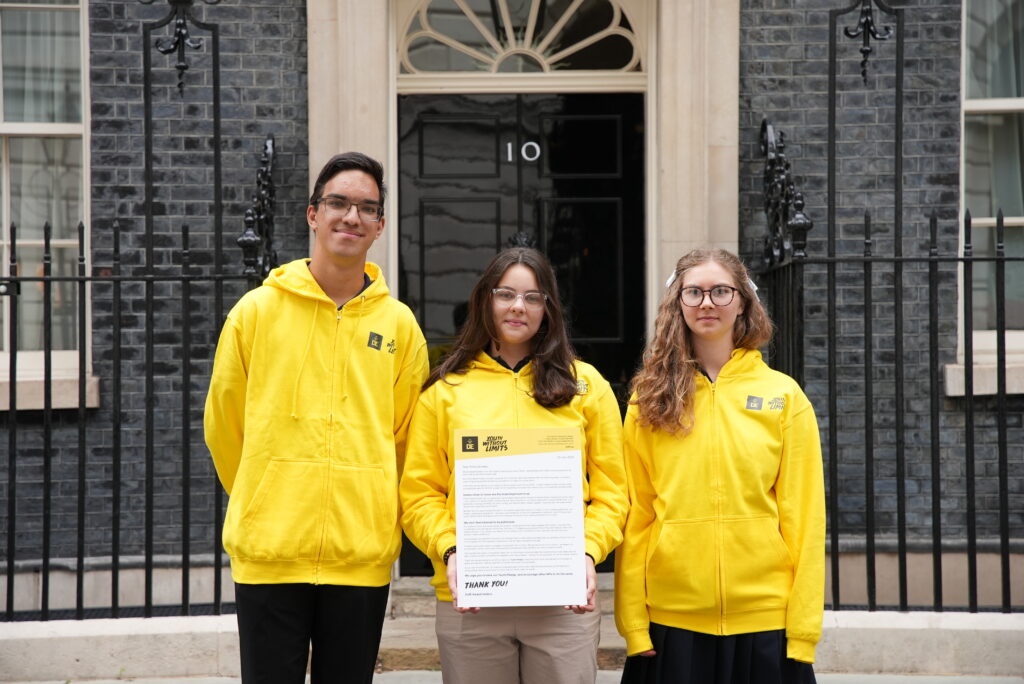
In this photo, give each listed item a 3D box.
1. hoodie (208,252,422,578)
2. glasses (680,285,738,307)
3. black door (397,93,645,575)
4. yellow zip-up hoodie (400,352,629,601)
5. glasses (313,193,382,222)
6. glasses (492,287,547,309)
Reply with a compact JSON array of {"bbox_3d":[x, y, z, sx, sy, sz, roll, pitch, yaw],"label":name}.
[{"bbox_3d":[-0.451,0.186,4.600,0.530,0.750,0.350,0,-1,-10],"label":"hoodie"},{"bbox_3d":[0.497,-0.113,4.960,0.140,0.050,0.140,0,-1,10],"label":"glasses"},{"bbox_3d":[0.043,-0.040,9.500,1.178,2.300,0.070,0,-1,1],"label":"black door"},{"bbox_3d":[0.006,0.318,4.770,0.540,0.600,0.370,0,-1,2],"label":"yellow zip-up hoodie"},{"bbox_3d":[-0.378,-0.296,4.520,0.147,0.045,0.140,11,-1,-14],"label":"glasses"},{"bbox_3d":[0.022,-0.104,4.770,0.137,0.046,0.140,7,-1,2],"label":"glasses"}]

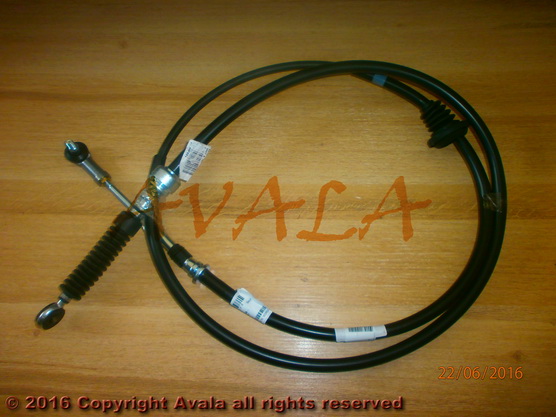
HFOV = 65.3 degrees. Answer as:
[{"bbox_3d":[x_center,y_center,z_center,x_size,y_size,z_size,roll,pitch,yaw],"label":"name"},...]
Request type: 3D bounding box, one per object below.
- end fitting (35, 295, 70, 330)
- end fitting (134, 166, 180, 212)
[{"bbox_3d":[-0.274,0.126,0.531,0.013,0.030,0.041,34,76,21],"label":"end fitting"},{"bbox_3d":[-0.142,-0.020,0.502,0.032,0.032,0.055,38,81,13],"label":"end fitting"}]

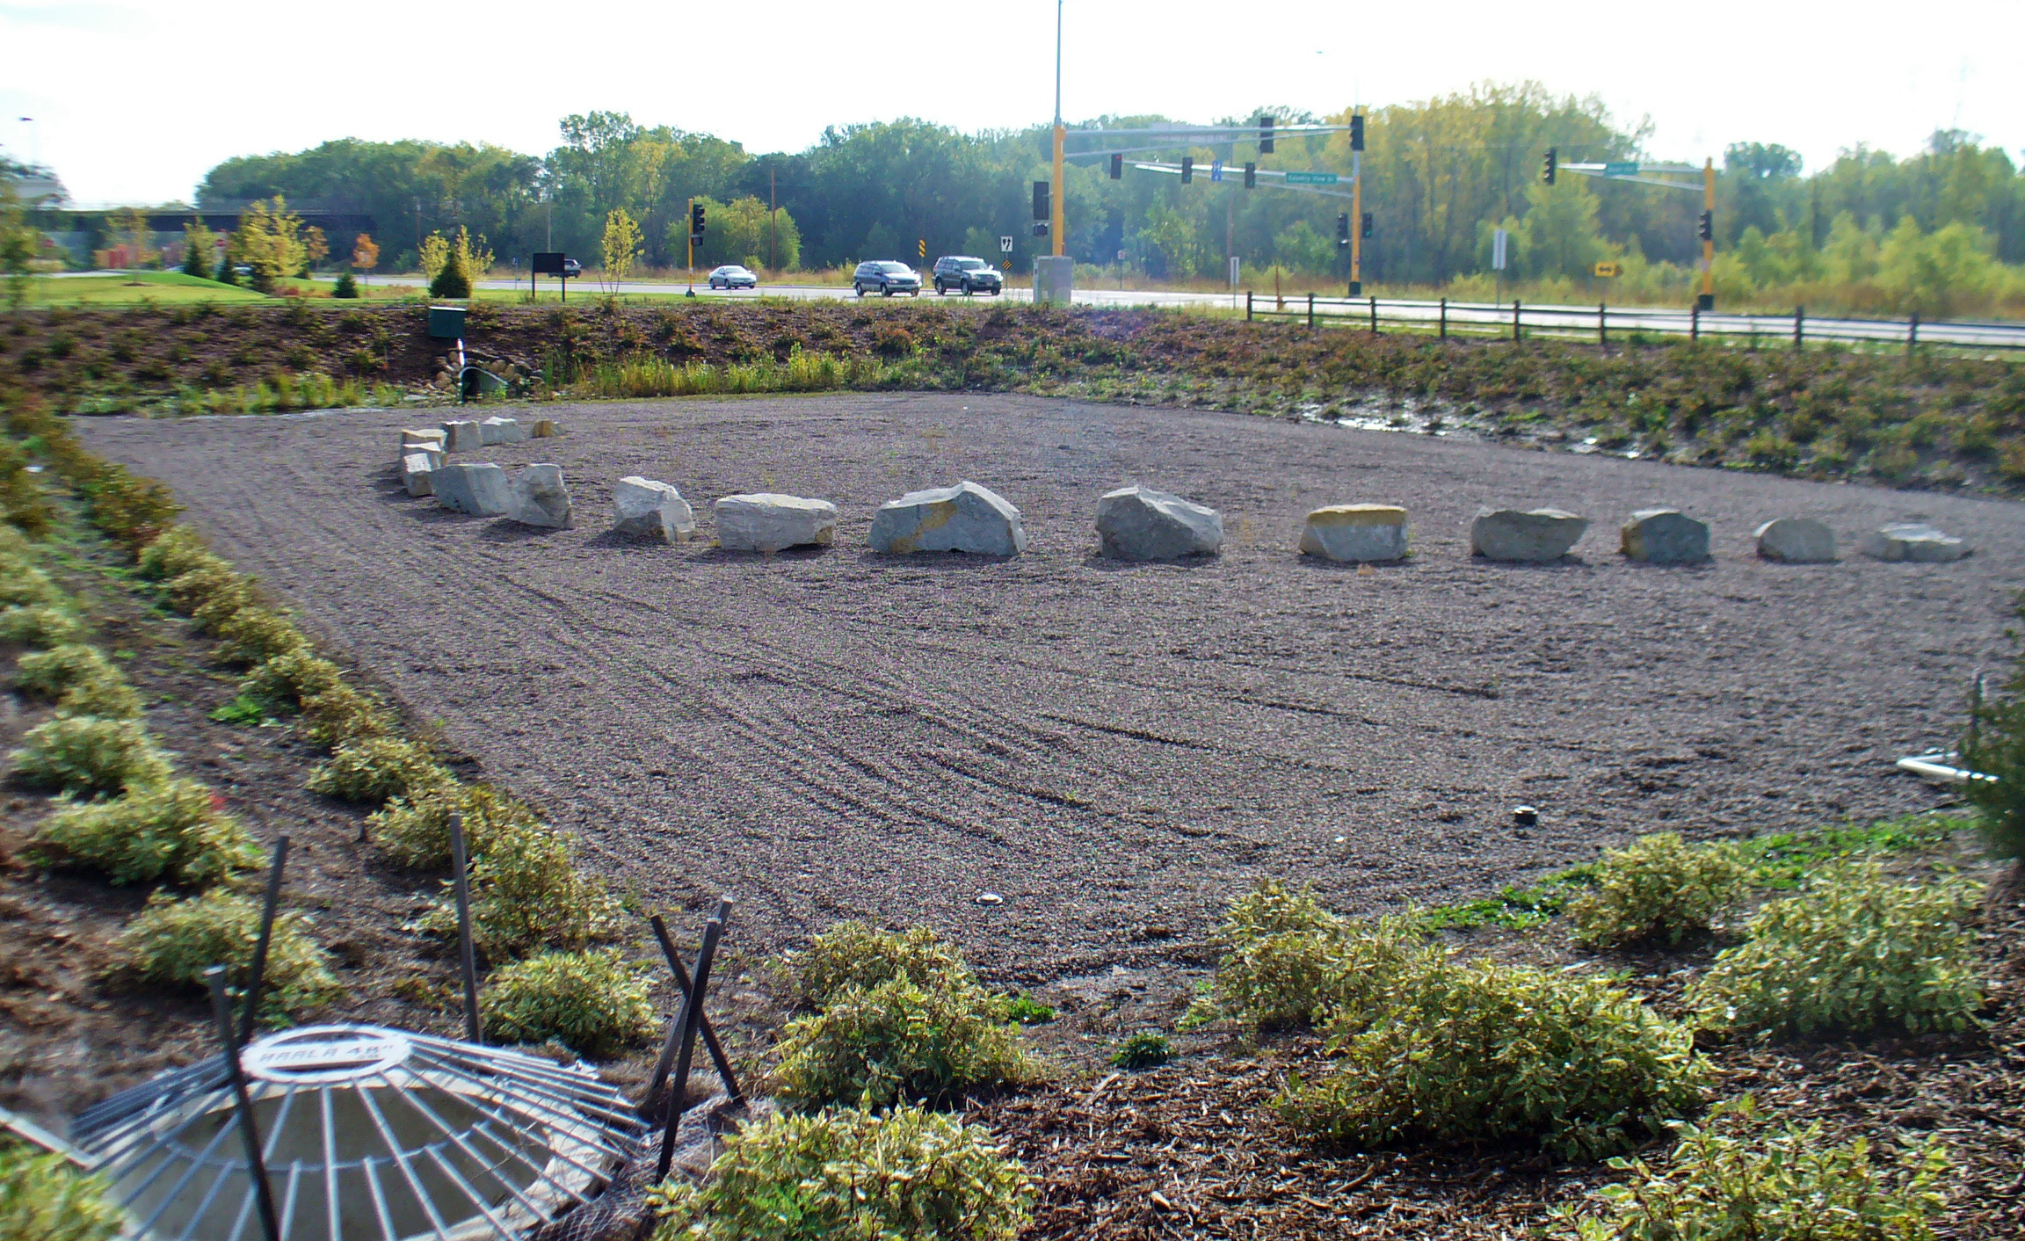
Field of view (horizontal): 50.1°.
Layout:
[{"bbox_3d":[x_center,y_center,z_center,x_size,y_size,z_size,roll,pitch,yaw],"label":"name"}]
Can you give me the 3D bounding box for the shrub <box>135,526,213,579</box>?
[{"bbox_3d":[-7.183,-0.595,18.556,0.633,0.427,0.602,-3,10,-21],"label":"shrub"}]

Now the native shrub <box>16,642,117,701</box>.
[{"bbox_3d":[-5.288,0.268,12.108,0.553,0.296,0.497,-4,10,-24],"label":"native shrub"}]

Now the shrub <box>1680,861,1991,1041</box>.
[{"bbox_3d":[2.908,1.166,7.650,1.040,0.560,0.980,0,9,0],"label":"shrub"}]

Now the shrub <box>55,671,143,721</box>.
[{"bbox_3d":[-4.844,0.394,11.474,0.480,0.300,0.450,-4,10,-23],"label":"shrub"}]

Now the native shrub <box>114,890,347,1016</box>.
[{"bbox_3d":[-2.551,1.085,7.050,0.740,0.420,0.720,0,9,0],"label":"native shrub"}]

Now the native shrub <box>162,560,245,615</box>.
[{"bbox_3d":[-6.355,-0.255,17.000,0.660,0.440,0.660,0,9,0],"label":"native shrub"}]

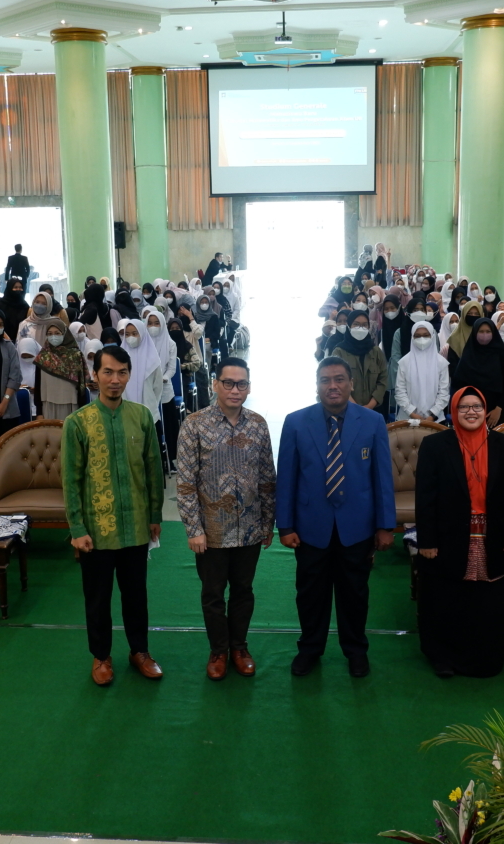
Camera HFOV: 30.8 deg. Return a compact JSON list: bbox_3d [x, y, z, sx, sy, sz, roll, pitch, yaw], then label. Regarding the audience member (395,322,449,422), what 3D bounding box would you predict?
[{"bbox_3d":[1.444,-0.085,7.770,0.450,1.530,0.300,0,11,6],"label":"audience member"}]

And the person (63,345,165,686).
[{"bbox_3d":[-0.675,0.464,4.697,0.530,1.738,0.340,-2,13,-6],"label":"person"}]

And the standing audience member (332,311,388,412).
[{"bbox_3d":[0.893,-0.116,7.464,0.470,1.580,0.340,0,13,4],"label":"standing audience member"}]

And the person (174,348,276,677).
[{"bbox_3d":[-0.136,0.494,4.644,0.490,1.655,0.310,-2,11,-7],"label":"person"}]

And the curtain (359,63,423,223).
[{"bbox_3d":[3.355,-6.677,22.115,1.620,3.834,0.180,0,13,3],"label":"curtain"}]

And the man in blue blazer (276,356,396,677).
[{"bbox_3d":[0.430,0.479,4.728,0.610,1.657,0.350,0,13,3],"label":"man in blue blazer"}]

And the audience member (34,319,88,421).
[{"bbox_3d":[-1.660,-0.116,8.054,0.470,1.570,0.300,-1,11,1],"label":"audience member"}]

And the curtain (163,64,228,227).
[{"bbox_3d":[-1.467,-7.313,24.790,1.730,4.120,0.160,0,13,4],"label":"curtain"}]

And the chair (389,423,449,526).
[{"bbox_3d":[1.153,0.474,6.496,0.770,0.850,0.720,0,13,3],"label":"chair"}]

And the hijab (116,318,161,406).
[{"bbox_3d":[-0.916,-0.467,7.550,0.400,0.760,0.340,2,13,11],"label":"hijab"}]

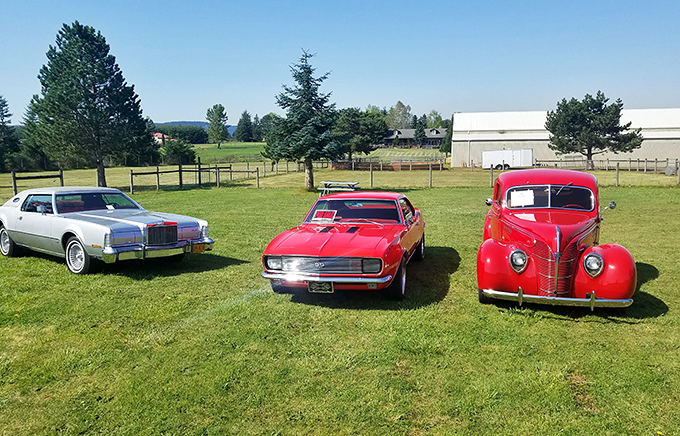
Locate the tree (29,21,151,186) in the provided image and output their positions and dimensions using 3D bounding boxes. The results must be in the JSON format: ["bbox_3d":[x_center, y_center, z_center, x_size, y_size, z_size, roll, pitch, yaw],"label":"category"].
[{"bbox_3d":[-13.559,-6.052,27.757,6.541,8.793,6.541,0,7,0],"label":"tree"}]

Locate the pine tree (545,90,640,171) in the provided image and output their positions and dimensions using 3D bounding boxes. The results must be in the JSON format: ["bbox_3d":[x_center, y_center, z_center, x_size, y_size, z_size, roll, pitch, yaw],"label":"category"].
[{"bbox_3d":[28.559,-9.764,57.231,10.634,8.624,10.634,0,7,0],"label":"pine tree"}]

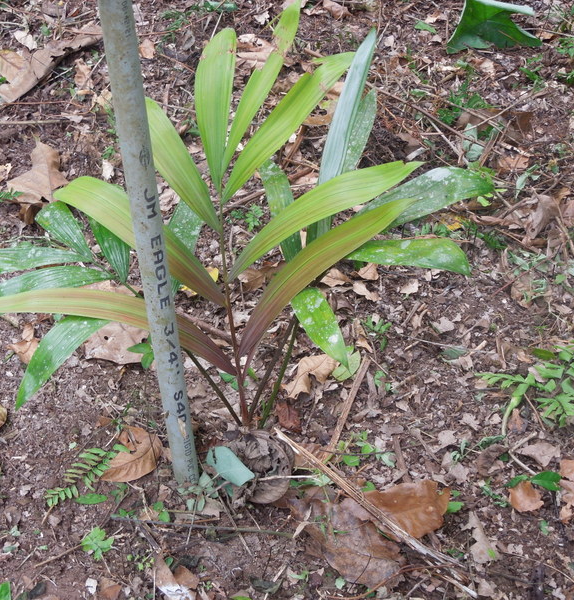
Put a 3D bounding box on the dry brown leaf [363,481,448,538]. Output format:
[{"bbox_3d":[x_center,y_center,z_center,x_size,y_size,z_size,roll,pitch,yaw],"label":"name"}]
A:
[{"bbox_3d":[0.133,0.223,1.499,0.091,0.022,0.068,-9,49,-6],"label":"dry brown leaf"}]

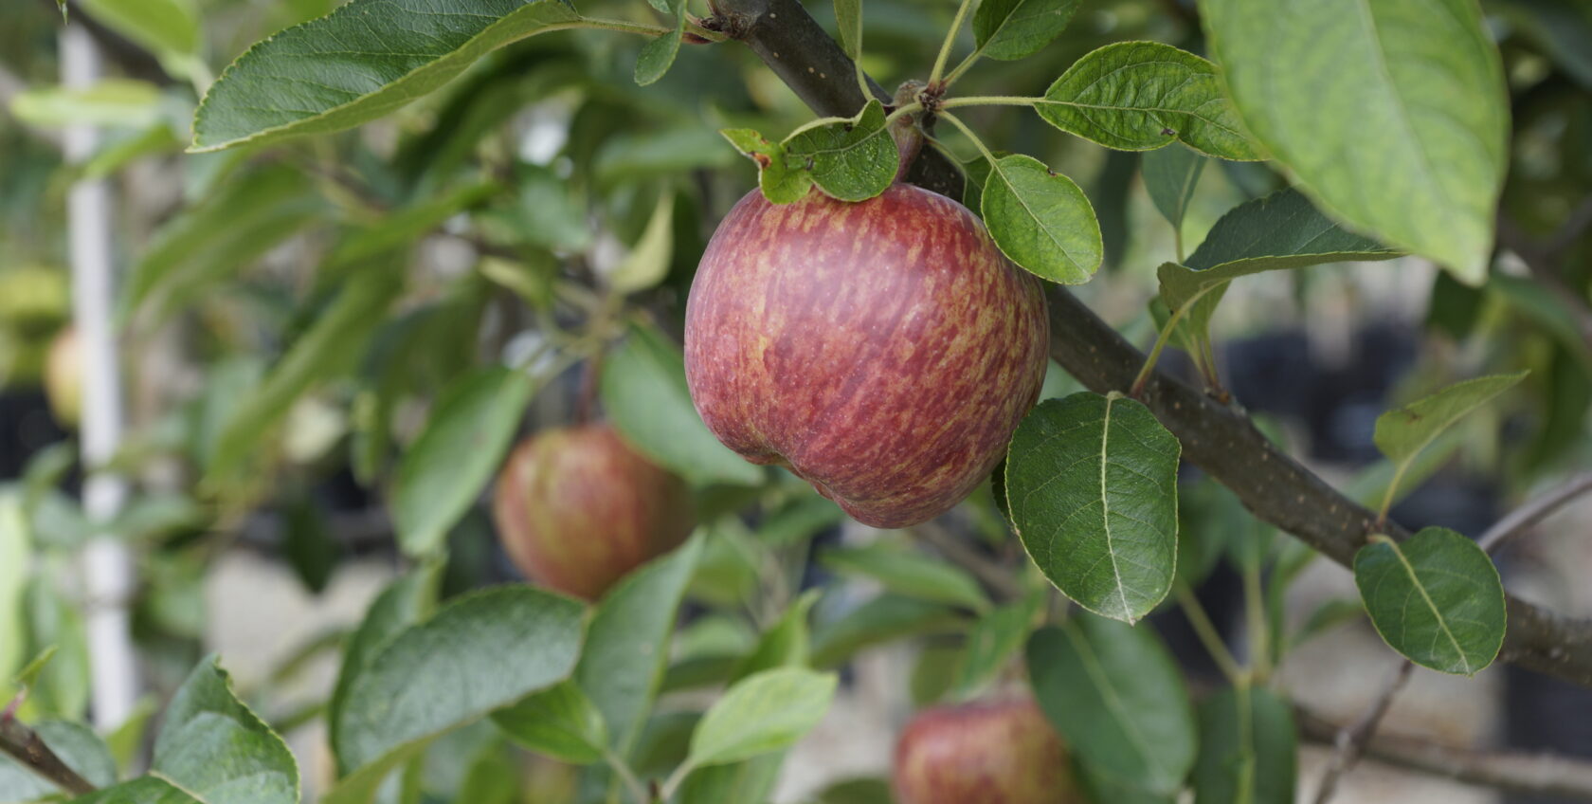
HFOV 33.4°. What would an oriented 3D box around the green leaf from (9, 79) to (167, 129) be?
[{"bbox_3d":[-0.288,-0.122,1.080,0.064,0.015,0.030,0,37,0],"label":"green leaf"}]

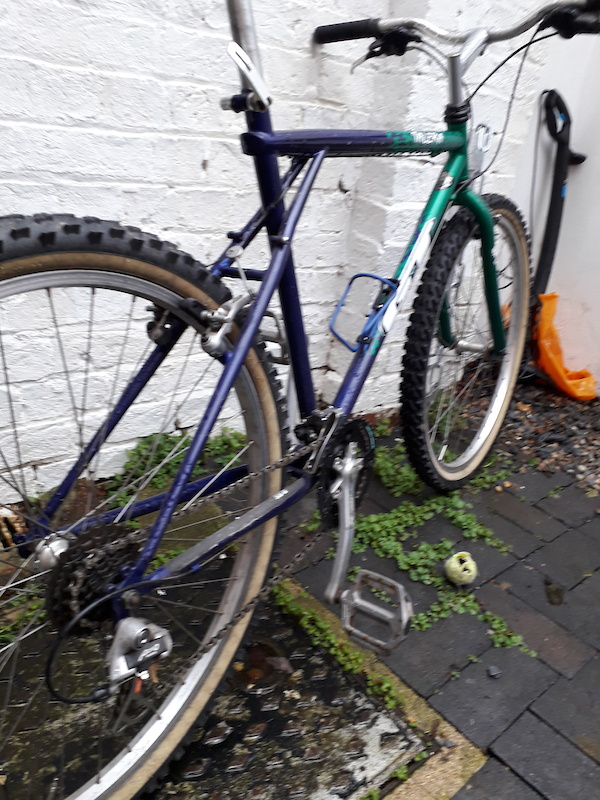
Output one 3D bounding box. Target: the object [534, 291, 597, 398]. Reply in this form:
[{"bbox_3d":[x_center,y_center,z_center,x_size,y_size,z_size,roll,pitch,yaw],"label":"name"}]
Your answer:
[{"bbox_3d":[0.838,-0.175,2.030,0.230,0.330,0.170,18,26,23],"label":"object"}]

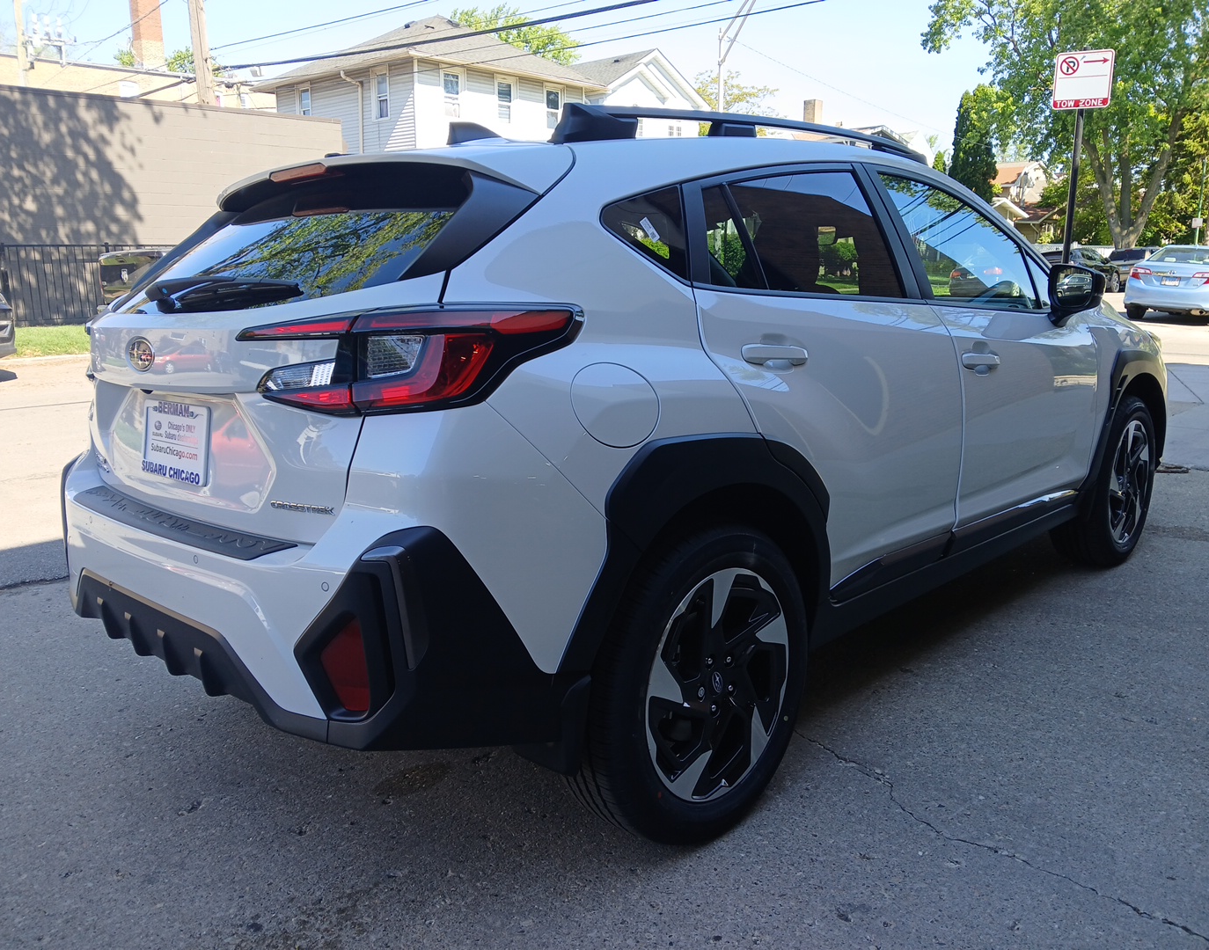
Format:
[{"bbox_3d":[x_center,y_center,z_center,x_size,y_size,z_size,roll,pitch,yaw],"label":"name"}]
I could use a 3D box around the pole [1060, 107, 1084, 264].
[{"bbox_3d":[3.732,-1.831,7.696,0.060,2.850,0.060,0,11,0],"label":"pole"}]

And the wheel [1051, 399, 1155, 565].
[{"bbox_3d":[2.036,0.020,3.884,0.225,0.700,0.700,8,14,44],"label":"wheel"}]

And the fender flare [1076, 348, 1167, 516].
[{"bbox_3d":[2.031,-0.184,3.745,0.115,0.610,1.040,8,14,44],"label":"fender flare"}]

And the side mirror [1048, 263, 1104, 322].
[{"bbox_3d":[1.556,-0.589,3.134,0.195,0.205,0.155,8,14,44],"label":"side mirror"}]

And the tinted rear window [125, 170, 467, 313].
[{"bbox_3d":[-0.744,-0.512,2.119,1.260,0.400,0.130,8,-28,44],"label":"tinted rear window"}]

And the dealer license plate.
[{"bbox_3d":[-0.885,-0.071,1.971,0.312,0.162,0.020,8,5,44],"label":"dealer license plate"}]

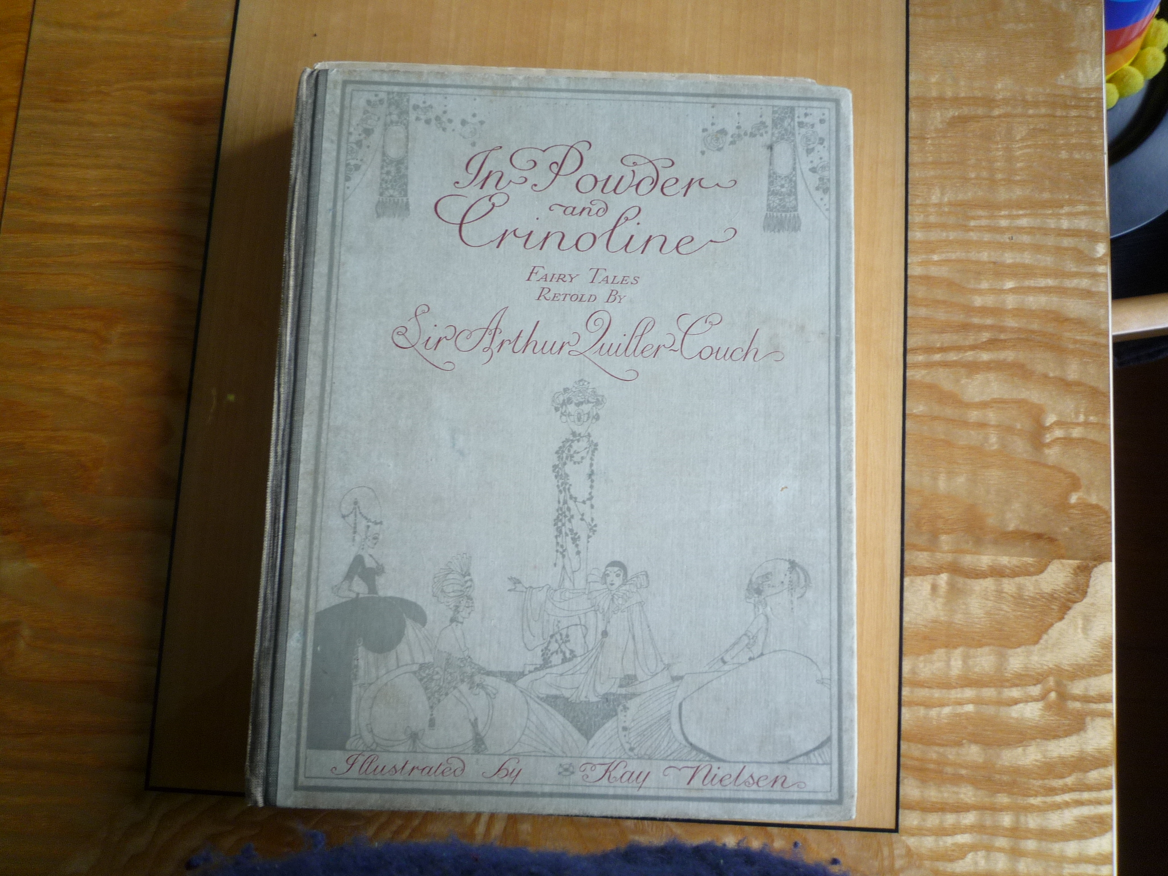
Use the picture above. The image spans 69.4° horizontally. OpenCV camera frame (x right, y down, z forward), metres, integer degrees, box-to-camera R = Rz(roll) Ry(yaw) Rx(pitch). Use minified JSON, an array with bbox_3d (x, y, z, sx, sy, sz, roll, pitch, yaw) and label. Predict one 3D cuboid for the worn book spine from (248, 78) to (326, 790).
[{"bbox_3d":[-0.124,-0.006,0.363,0.018,0.036,0.304,2,83,-1],"label":"worn book spine"}]

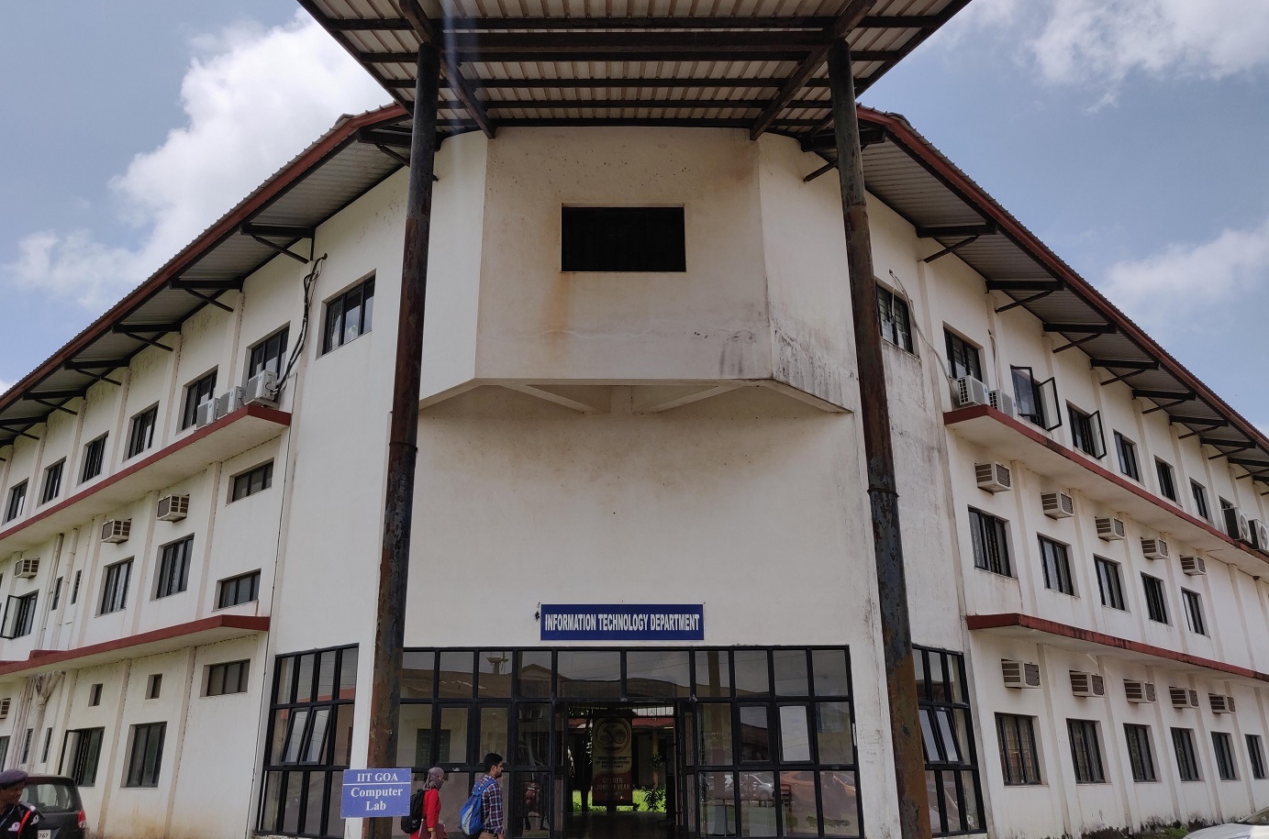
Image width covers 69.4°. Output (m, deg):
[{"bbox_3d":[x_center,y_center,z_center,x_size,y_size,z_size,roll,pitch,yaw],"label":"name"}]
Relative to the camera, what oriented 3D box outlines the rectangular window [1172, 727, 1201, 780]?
[{"bbox_3d":[12.625,7.699,21.018,1.530,1.125,0.120,19,-27,-40],"label":"rectangular window"}]

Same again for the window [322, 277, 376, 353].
[{"bbox_3d":[-5.300,-1.893,17.073,1.871,1.245,0.150,-18,-27,39],"label":"window"}]

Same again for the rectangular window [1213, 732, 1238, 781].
[{"bbox_3d":[14.670,8.403,22.858,1.530,1.125,0.120,19,-27,-40],"label":"rectangular window"}]

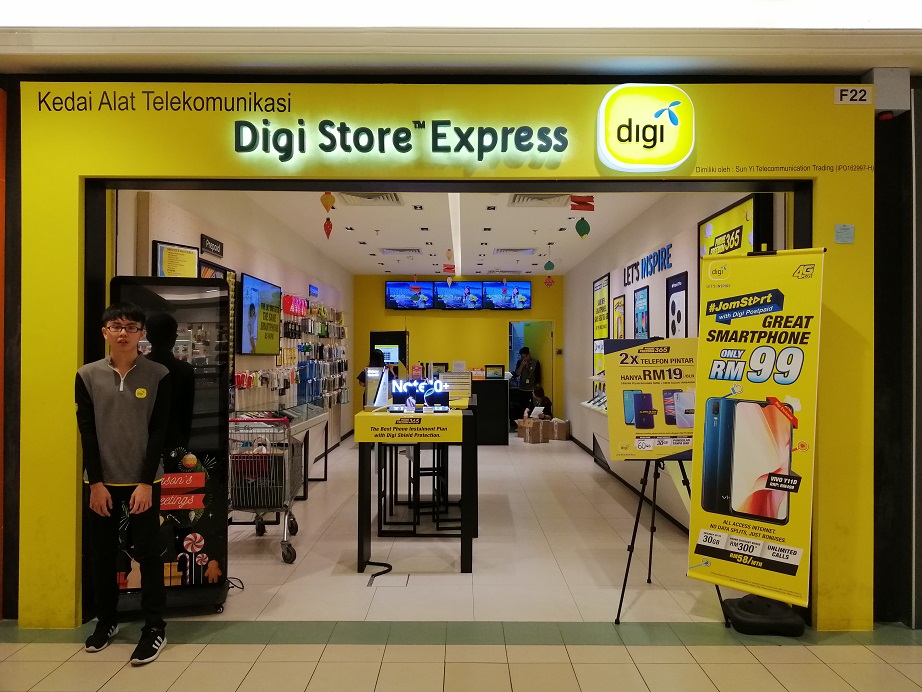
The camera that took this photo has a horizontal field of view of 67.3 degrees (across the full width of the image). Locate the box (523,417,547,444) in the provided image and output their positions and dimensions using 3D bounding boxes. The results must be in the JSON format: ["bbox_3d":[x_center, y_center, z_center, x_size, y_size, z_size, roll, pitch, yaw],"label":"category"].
[{"bbox_3d":[1.255,1.400,11.420,0.320,0.380,0.280,0,-1,-24],"label":"box"}]

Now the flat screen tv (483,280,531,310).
[{"bbox_3d":[0.856,-0.924,12.800,0.900,0.525,0.070,0,-1,0],"label":"flat screen tv"}]

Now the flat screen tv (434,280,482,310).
[{"bbox_3d":[-0.048,-0.924,12.800,0.900,0.525,0.070,0,-1,0],"label":"flat screen tv"}]

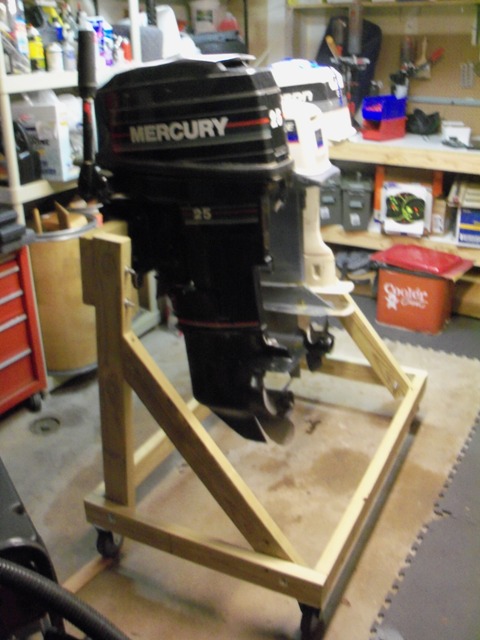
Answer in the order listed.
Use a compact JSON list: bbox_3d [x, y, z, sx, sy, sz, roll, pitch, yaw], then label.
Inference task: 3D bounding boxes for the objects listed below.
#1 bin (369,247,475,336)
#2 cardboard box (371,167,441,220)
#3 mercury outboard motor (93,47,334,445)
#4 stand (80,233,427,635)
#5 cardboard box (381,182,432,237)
[{"bbox_3d":[1.102,-0.191,4.007,0.500,0.420,0.410,11,22,23],"label":"bin"},{"bbox_3d":[1.231,-0.878,4.618,0.460,0.410,0.300,14,23,29],"label":"cardboard box"},{"bbox_3d":[-0.117,-0.183,1.906,0.660,1.110,0.380,5,20,21],"label":"mercury outboard motor"},{"bbox_3d":[0.192,0.121,2.303,0.751,1.023,1.438,11,22,23],"label":"stand"},{"bbox_3d":[1.134,-0.759,4.399,0.290,0.335,0.180,14,23,29],"label":"cardboard box"}]

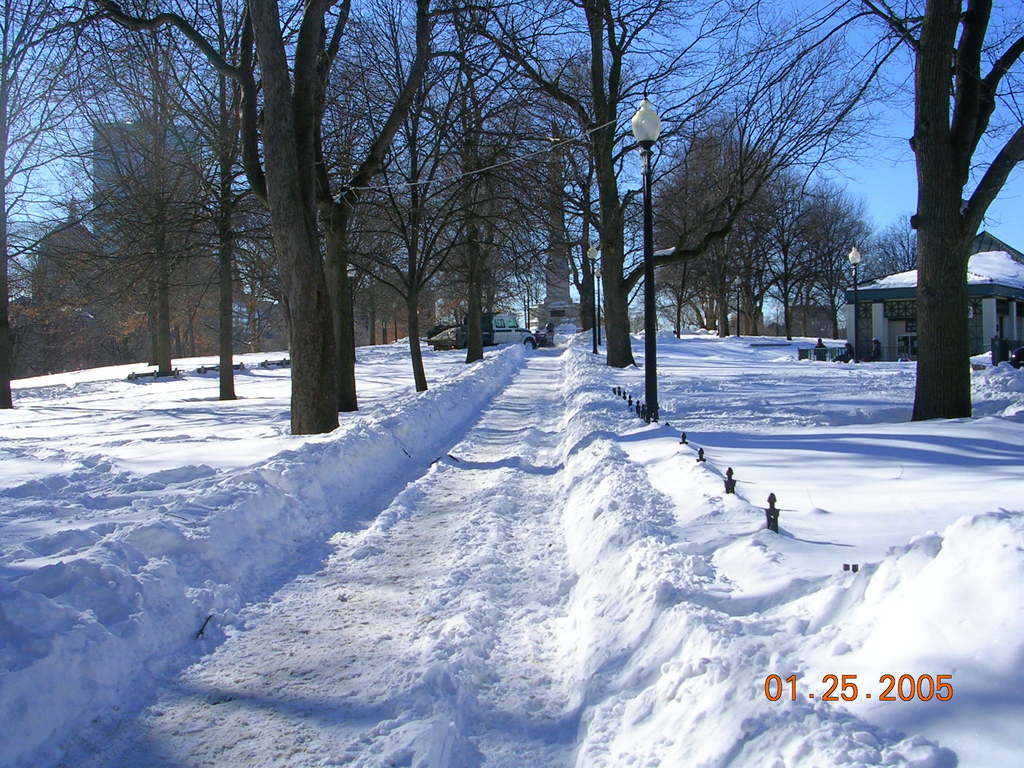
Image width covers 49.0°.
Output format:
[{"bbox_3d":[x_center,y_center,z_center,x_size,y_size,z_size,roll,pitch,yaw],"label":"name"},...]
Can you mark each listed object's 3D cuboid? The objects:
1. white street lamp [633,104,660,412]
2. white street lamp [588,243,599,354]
[{"bbox_3d":[1.971,-1.787,16.200,0.410,4.660,0.410,-1,1,0],"label":"white street lamp"},{"bbox_3d":[3.275,-3.403,45.000,0.410,4.500,0.410,-1,1,0],"label":"white street lamp"}]

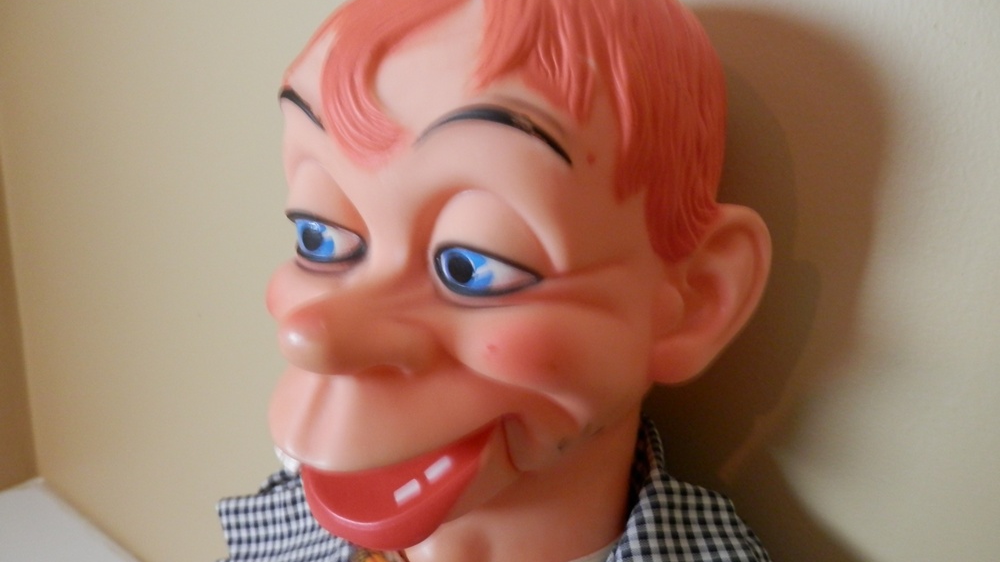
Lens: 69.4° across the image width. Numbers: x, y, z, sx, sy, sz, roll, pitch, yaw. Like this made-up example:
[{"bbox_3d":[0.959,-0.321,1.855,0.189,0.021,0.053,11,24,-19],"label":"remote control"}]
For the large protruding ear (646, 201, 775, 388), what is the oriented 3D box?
[{"bbox_3d":[0.068,0.008,0.233,0.036,0.055,0.023,1,17,-16],"label":"large protruding ear"}]

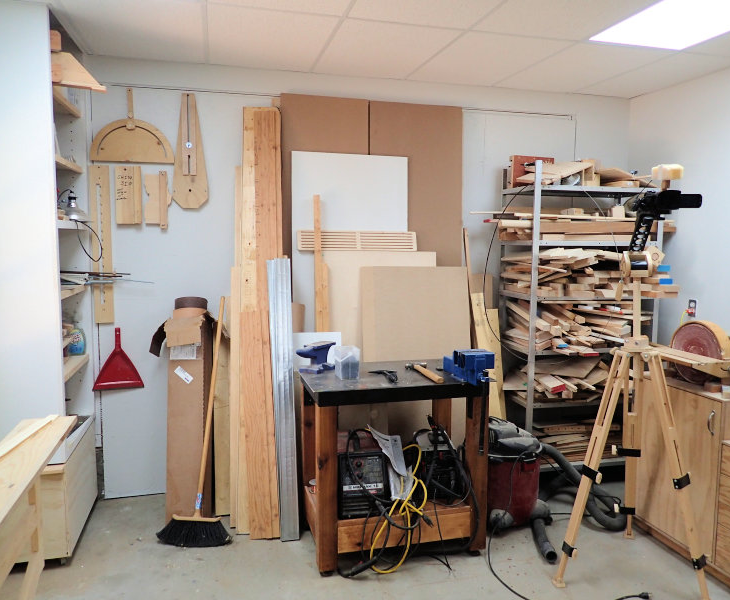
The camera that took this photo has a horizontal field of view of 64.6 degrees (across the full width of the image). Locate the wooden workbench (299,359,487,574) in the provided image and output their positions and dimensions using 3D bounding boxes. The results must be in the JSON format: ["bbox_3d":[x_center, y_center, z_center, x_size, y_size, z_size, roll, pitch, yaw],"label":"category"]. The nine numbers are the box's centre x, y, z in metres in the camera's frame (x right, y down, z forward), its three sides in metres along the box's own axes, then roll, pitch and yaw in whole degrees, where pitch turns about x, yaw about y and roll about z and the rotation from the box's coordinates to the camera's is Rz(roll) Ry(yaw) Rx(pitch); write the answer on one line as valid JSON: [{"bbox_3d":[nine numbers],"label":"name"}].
[{"bbox_3d":[0.118,0.821,3.001,0.852,0.888,0.566,-1,6,-15],"label":"wooden workbench"}]

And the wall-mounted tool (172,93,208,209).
[{"bbox_3d":[-1.024,-0.868,3.365,0.202,0.654,0.042,-1,6,-15],"label":"wall-mounted tool"}]

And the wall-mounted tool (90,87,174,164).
[{"bbox_3d":[-1.327,-0.990,3.277,0.447,0.408,0.032,-1,6,-15],"label":"wall-mounted tool"}]

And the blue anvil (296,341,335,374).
[{"bbox_3d":[-0.248,0.299,2.955,0.095,0.135,0.228,6,8,44],"label":"blue anvil"}]

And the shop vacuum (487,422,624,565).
[{"bbox_3d":[1.034,0.949,3.209,0.820,0.600,0.660,-1,6,-15],"label":"shop vacuum"}]

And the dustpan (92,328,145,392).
[{"bbox_3d":[-1.451,0.347,3.374,0.275,0.361,0.073,-1,6,-15],"label":"dustpan"}]

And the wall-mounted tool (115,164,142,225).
[{"bbox_3d":[-1.355,-0.599,3.313,0.123,0.324,0.032,-1,6,-15],"label":"wall-mounted tool"}]

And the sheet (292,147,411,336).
[{"bbox_3d":[-0.085,0.130,3.658,0.738,2.070,0.020,-1,3,-15],"label":"sheet"}]

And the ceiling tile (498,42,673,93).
[{"bbox_3d":[1.265,-1.371,3.453,0.598,0.020,0.926,-1,6,-15],"label":"ceiling tile"}]

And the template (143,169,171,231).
[{"bbox_3d":[-1.207,-0.580,3.370,0.128,0.335,0.030,-1,6,-15],"label":"template"}]

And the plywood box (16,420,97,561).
[{"bbox_3d":[-1.682,0.989,3.037,0.380,0.520,0.710,-1,6,-15],"label":"plywood box"}]

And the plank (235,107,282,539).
[{"bbox_3d":[-0.586,0.060,3.236,0.230,2.420,0.050,1,-9,-15],"label":"plank"}]

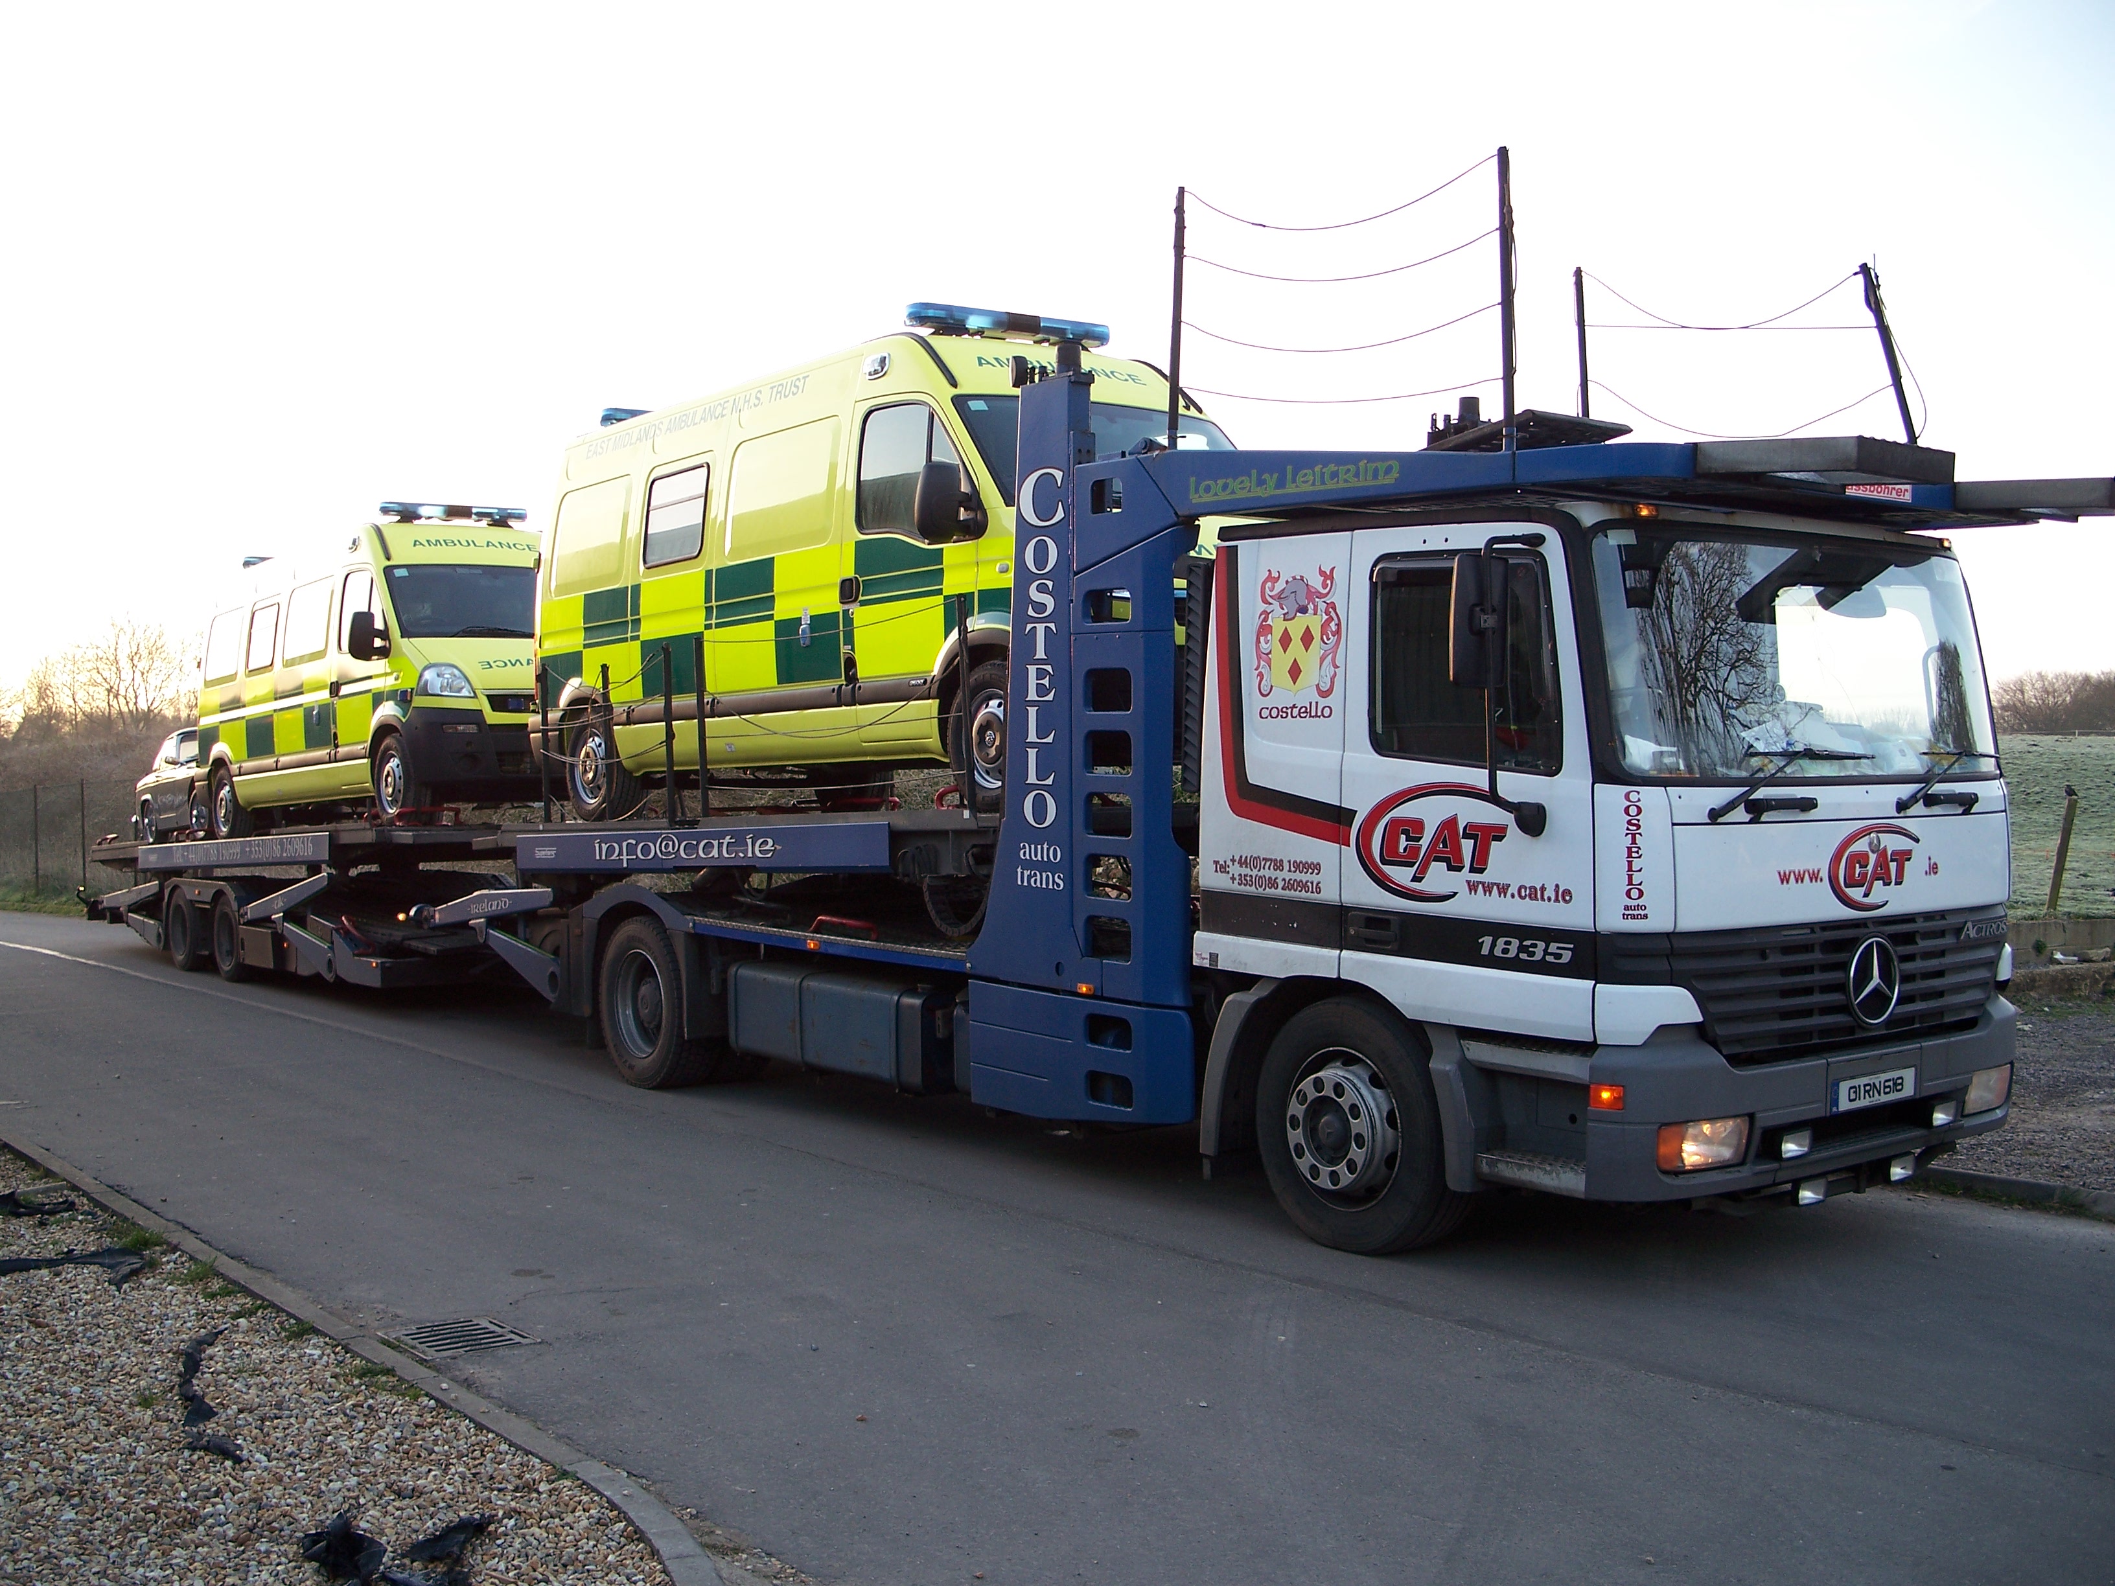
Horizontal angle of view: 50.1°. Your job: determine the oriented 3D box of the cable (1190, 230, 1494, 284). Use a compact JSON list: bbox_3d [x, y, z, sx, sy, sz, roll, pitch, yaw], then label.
[{"bbox_3d":[0.997,-1.993,8.265,0.030,0.200,1.581,-2,2,-37],"label":"cable"}]

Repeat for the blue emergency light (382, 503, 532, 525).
[{"bbox_3d":[-4.722,-2.162,17.712,1.200,0.140,0.300,-2,-1,-37],"label":"blue emergency light"}]

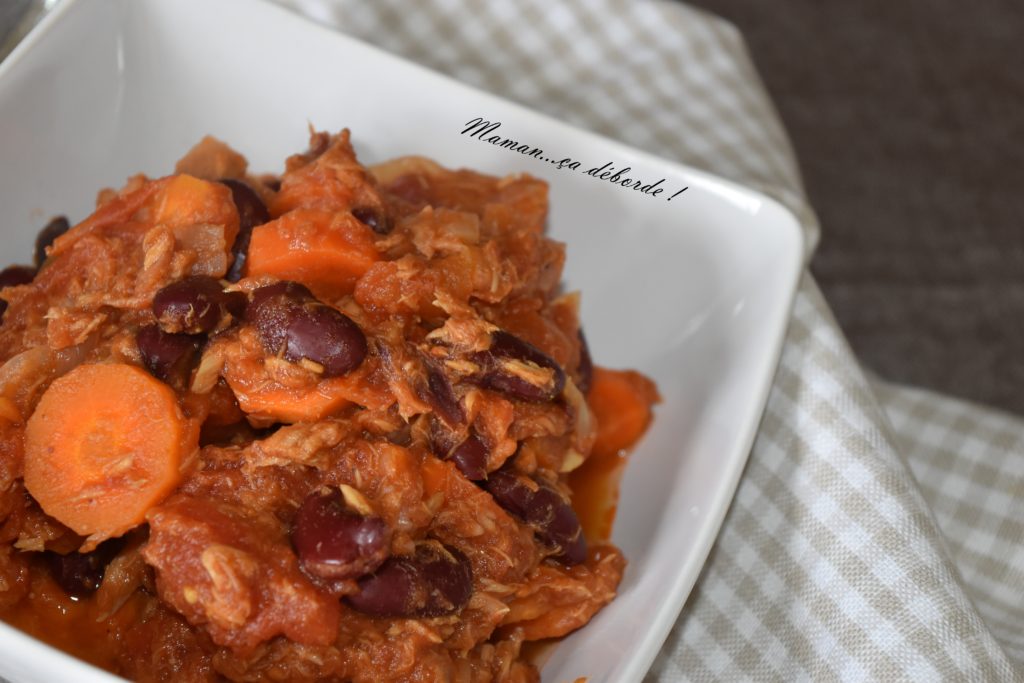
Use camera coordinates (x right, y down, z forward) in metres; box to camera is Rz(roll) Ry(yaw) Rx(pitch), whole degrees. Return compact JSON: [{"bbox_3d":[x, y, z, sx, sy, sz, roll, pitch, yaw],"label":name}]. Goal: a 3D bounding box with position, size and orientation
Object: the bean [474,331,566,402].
[{"bbox_3d":[0.000,0.003,0.338,0.018,0.009,0.010,28,69,0],"label":"bean"}]

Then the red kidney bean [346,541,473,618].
[{"bbox_3d":[-0.014,0.033,0.325,0.018,0.009,0.010,-15,67,-6],"label":"red kidney bean"}]

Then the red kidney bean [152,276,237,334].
[{"bbox_3d":[-0.046,-0.005,0.338,0.015,0.009,0.009,3,63,-27],"label":"red kidney bean"}]

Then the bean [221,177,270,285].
[{"bbox_3d":[-0.041,-0.017,0.350,0.010,0.009,0.018,4,67,2],"label":"bean"}]

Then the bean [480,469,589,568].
[{"bbox_3d":[0.003,0.025,0.332,0.018,0.009,0.009,42,71,-3],"label":"bean"}]

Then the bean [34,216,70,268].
[{"bbox_3d":[-0.069,-0.014,0.358,0.009,0.009,0.015,25,69,11],"label":"bean"}]

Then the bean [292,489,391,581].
[{"bbox_3d":[-0.024,0.027,0.322,0.017,0.009,0.012,34,70,21],"label":"bean"}]

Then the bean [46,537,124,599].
[{"bbox_3d":[-0.062,0.031,0.336,0.010,0.009,0.015,33,48,14],"label":"bean"}]

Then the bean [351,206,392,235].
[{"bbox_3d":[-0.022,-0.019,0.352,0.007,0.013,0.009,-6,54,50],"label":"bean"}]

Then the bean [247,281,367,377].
[{"bbox_3d":[-0.029,-0.002,0.335,0.019,0.009,0.011,30,69,-3],"label":"bean"}]

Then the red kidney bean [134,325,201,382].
[{"bbox_3d":[-0.049,0.002,0.339,0.009,0.015,0.010,8,57,52],"label":"red kidney bean"}]

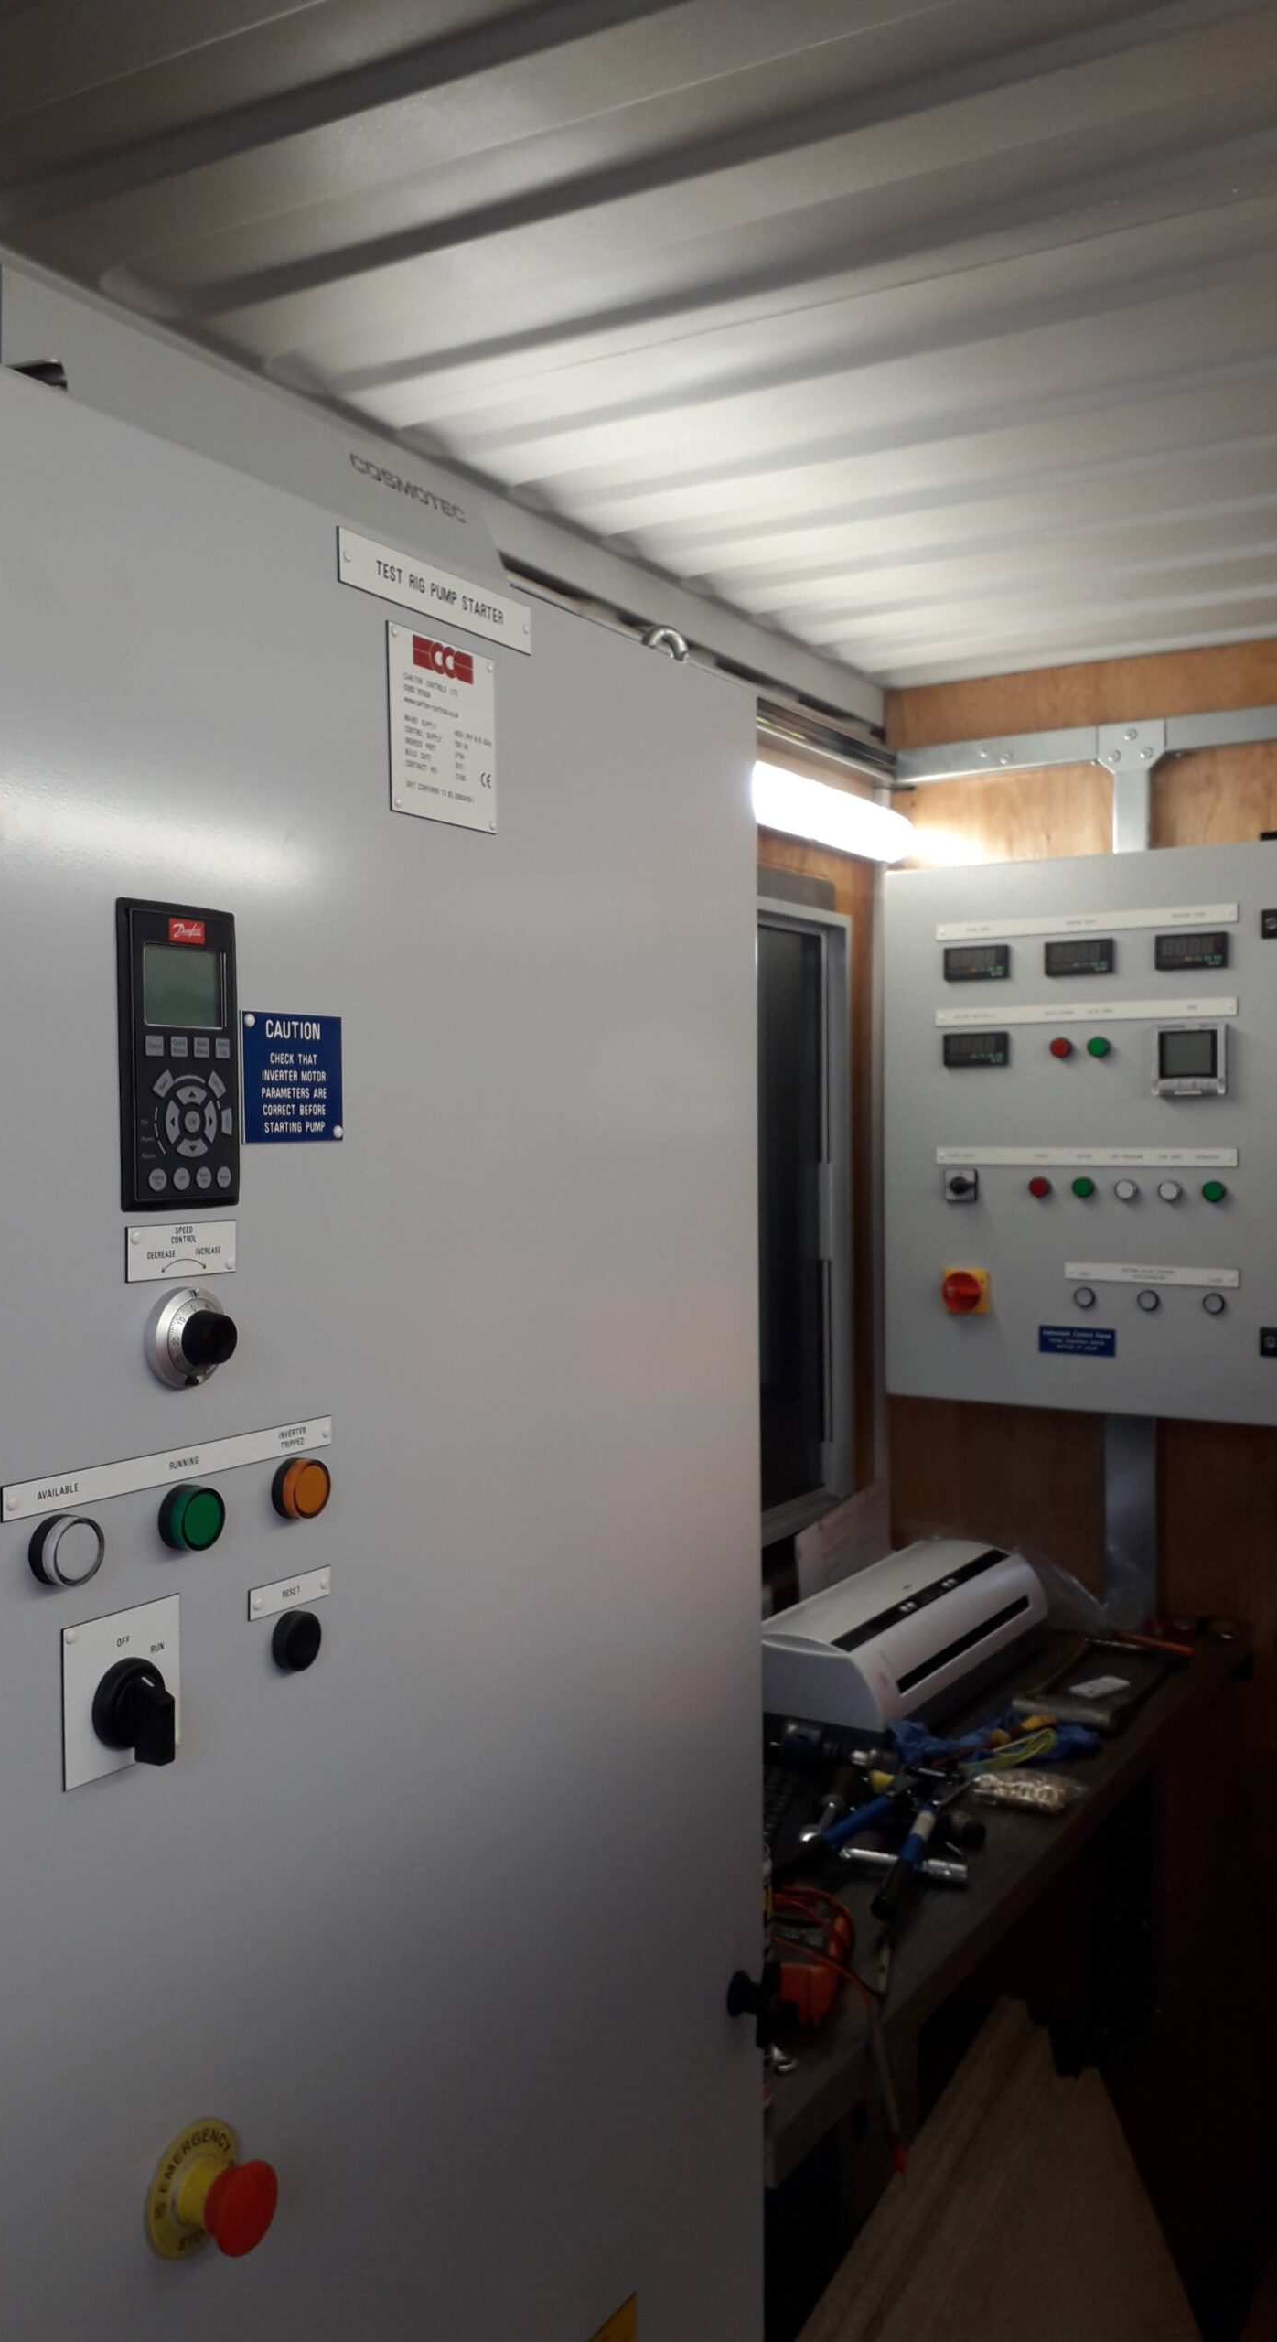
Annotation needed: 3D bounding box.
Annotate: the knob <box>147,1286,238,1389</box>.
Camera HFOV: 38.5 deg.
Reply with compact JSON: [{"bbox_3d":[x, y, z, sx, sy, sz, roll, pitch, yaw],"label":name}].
[{"bbox_3d":[-0.196,0.076,0.817,0.024,0.046,0.046,1,2,32],"label":"knob"}]

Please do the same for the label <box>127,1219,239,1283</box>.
[{"bbox_3d":[-0.204,0.036,0.823,0.002,0.024,0.066,1,2,32],"label":"label"}]

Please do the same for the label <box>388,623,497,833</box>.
[{"bbox_3d":[-0.104,-0.235,0.982,0.002,0.096,0.092,1,2,32],"label":"label"}]

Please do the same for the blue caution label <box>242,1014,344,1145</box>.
[{"bbox_3d":[-0.168,-0.045,0.898,0.002,0.063,0.072,1,2,31],"label":"blue caution label"}]

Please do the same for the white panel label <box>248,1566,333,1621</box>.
[{"bbox_3d":[-0.168,0.205,0.886,0.002,0.014,0.057,1,2,32],"label":"white panel label"}]

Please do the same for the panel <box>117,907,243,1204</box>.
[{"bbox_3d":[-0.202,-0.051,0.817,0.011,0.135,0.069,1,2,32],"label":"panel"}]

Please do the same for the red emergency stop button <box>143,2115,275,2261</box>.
[{"bbox_3d":[-0.187,0.465,0.824,0.039,0.060,0.060,1,2,32],"label":"red emergency stop button"}]

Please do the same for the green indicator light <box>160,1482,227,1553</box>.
[{"bbox_3d":[-0.203,0.159,0.835,0.014,0.029,0.029,1,2,31],"label":"green indicator light"}]

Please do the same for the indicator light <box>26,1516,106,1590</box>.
[{"bbox_3d":[-0.240,0.161,0.772,0.014,0.030,0.030,1,2,31],"label":"indicator light"}]

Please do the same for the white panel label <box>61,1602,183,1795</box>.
[{"bbox_3d":[-0.227,0.230,0.807,0.002,0.070,0.067,1,2,31],"label":"white panel label"}]

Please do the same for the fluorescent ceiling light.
[{"bbox_3d":[0.093,-0.523,2.444,0.088,0.095,1.220,1,2,31],"label":"fluorescent ceiling light"}]

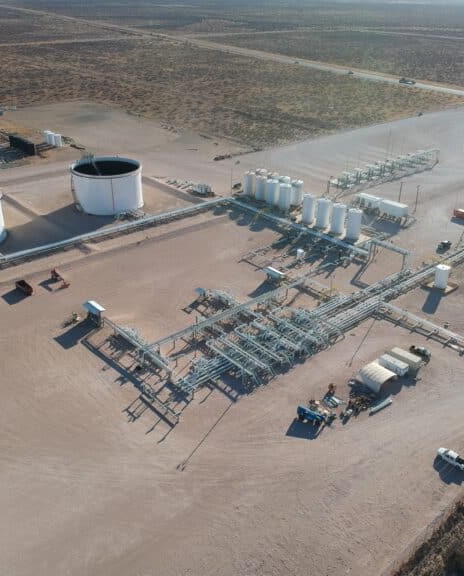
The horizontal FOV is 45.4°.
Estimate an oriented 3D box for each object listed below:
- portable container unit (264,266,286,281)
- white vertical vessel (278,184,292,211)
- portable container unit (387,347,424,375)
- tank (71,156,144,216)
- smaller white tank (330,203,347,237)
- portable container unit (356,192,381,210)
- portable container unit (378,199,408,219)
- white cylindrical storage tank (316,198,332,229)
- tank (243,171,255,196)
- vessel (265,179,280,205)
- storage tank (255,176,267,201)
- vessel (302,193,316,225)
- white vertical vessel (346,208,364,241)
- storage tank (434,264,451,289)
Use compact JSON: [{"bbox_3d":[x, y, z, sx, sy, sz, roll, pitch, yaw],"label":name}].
[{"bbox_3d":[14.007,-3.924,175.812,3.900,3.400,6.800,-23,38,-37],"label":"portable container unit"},{"bbox_3d":[20.210,-34.560,210.000,4.750,9.000,4.750,1,30,0],"label":"white vertical vessel"},{"bbox_3d":[44.121,18.106,140.738,6.800,2.600,2.420,27,37,36],"label":"portable container unit"},{"bbox_3d":[-49.909,-41.721,226.496,27.000,15.200,27.000,3,29,0],"label":"tank"},{"bbox_3d":[36.510,-23.830,190.520,4.800,9.900,4.800,1,30,0],"label":"smaller white tank"},{"bbox_3d":[58.165,-36.799,235.059,3.300,3.700,9.200,-24,39,-38],"label":"portable container unit"},{"bbox_3d":[66.999,-32.941,228.935,3.600,3.700,9.600,-24,39,-38],"label":"portable container unit"},{"bbox_3d":[35.577,-28.784,215.554,4.590,10.500,4.590,3,29,0],"label":"white cylindrical storage tank"},{"bbox_3d":[7.714,-45.446,243.805,4.940,9.600,4.940,3,29,0],"label":"tank"},{"bbox_3d":[17.135,-39.632,233.732,5.040,10.100,5.040,3,29,0],"label":"vessel"},{"bbox_3d":[11.510,-39.510,218.750,4.700,8.800,4.700,1,30,0],"label":"storage tank"},{"bbox_3d":[27.630,-28.290,198.200,4.800,9.900,4.800,1,30,0],"label":"vessel"},{"bbox_3d":[41.340,-21.690,186.840,4.800,9.900,4.800,1,30,0],"label":"white vertical vessel"},{"bbox_3d":[60.170,-3.380,158.880,3.630,6.050,3.630,1,30,0],"label":"storage tank"}]

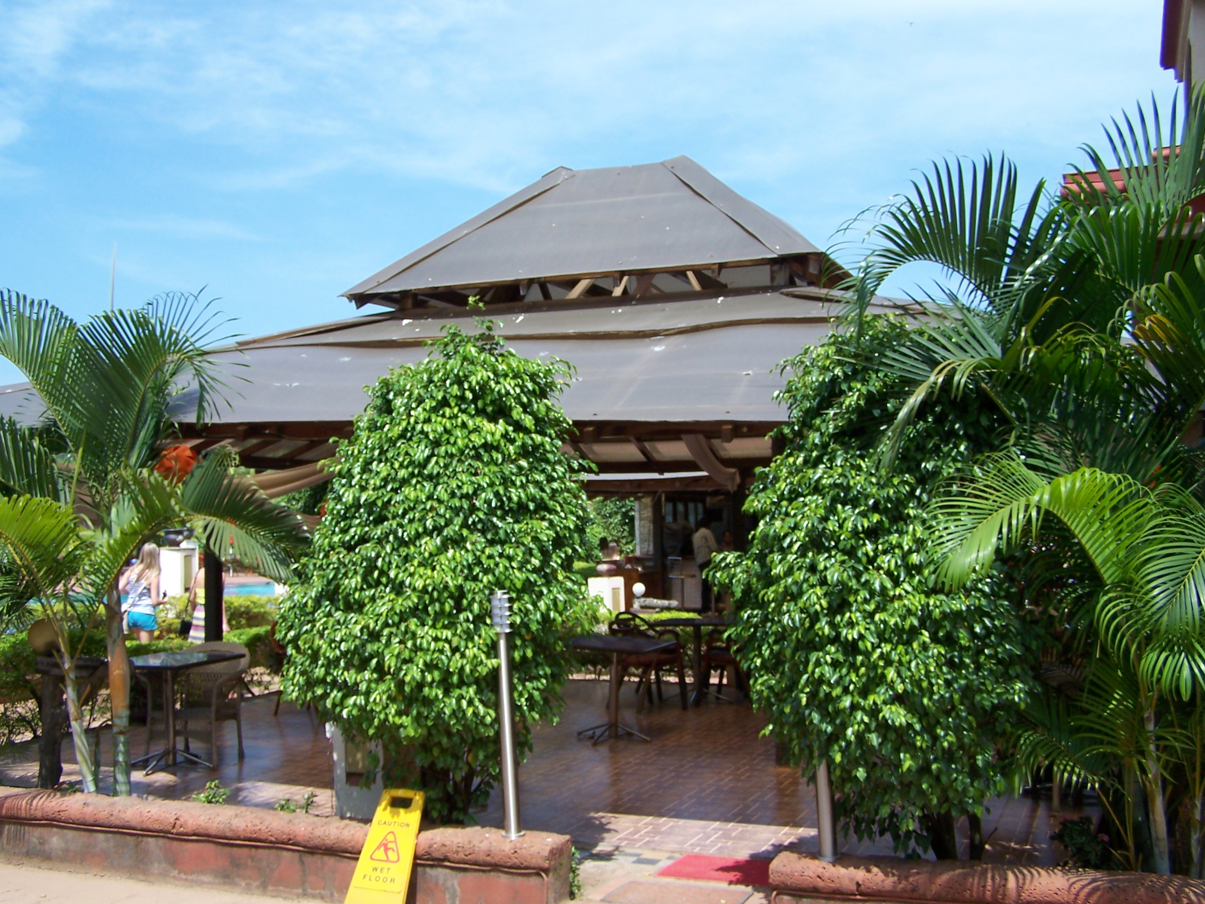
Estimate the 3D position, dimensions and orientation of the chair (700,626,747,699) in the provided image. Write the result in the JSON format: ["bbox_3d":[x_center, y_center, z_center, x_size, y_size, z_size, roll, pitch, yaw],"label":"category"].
[{"bbox_3d":[1.166,1.861,12.088,0.540,0.800,0.540,0,-2,-6],"label":"chair"}]

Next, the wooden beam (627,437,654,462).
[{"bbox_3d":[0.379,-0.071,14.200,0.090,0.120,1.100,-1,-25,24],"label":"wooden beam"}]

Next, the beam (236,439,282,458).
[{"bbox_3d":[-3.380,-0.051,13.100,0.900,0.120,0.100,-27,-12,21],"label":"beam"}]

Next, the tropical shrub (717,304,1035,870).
[{"bbox_3d":[1.212,0.702,5.878,1.470,2.550,1.400,0,-2,0],"label":"tropical shrub"}]

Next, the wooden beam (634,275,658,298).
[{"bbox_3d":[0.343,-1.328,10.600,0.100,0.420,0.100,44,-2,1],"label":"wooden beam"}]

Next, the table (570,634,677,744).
[{"bbox_3d":[0.112,1.823,10.173,0.750,0.740,0.750,-1,-2,24],"label":"table"}]

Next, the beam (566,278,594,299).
[{"bbox_3d":[-0.169,-1.247,10.100,0.400,0.080,0.080,-36,-6,5],"label":"beam"}]

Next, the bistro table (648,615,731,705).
[{"bbox_3d":[0.894,1.891,11.937,0.750,0.730,0.750,-1,-2,24],"label":"bistro table"}]

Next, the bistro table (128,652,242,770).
[{"bbox_3d":[-2.974,1.793,9.126,0.760,0.740,0.760,-1,-2,24],"label":"bistro table"}]

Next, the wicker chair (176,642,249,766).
[{"bbox_3d":[-2.805,1.755,9.211,0.550,0.820,0.560,-1,-2,21],"label":"wicker chair"}]

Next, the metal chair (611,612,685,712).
[{"bbox_3d":[0.376,1.824,11.560,0.550,0.840,0.550,1,-3,-31],"label":"metal chair"}]

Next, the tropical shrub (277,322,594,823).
[{"bbox_3d":[-0.828,0.714,6.678,1.550,2.600,1.450,0,-2,0],"label":"tropical shrub"}]

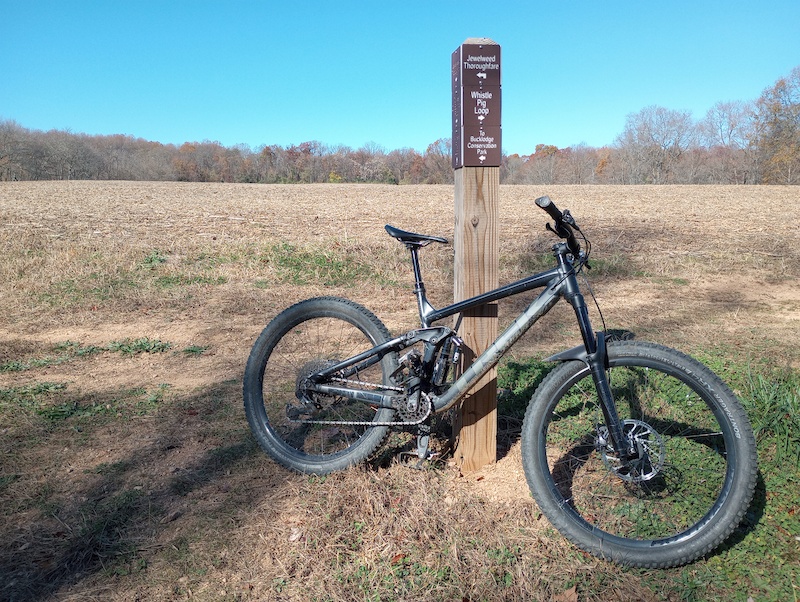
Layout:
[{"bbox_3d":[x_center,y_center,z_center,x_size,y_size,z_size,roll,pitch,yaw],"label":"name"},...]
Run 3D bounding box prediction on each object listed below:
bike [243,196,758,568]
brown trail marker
[{"bbox_3d":[0.251,0.244,2.431,1.962,1.095,0.785,8,-5,25],"label":"bike"},{"bbox_3d":[0.299,-0.159,2.549,0.149,1.658,0.149,-2,8,-9],"label":"brown trail marker"}]

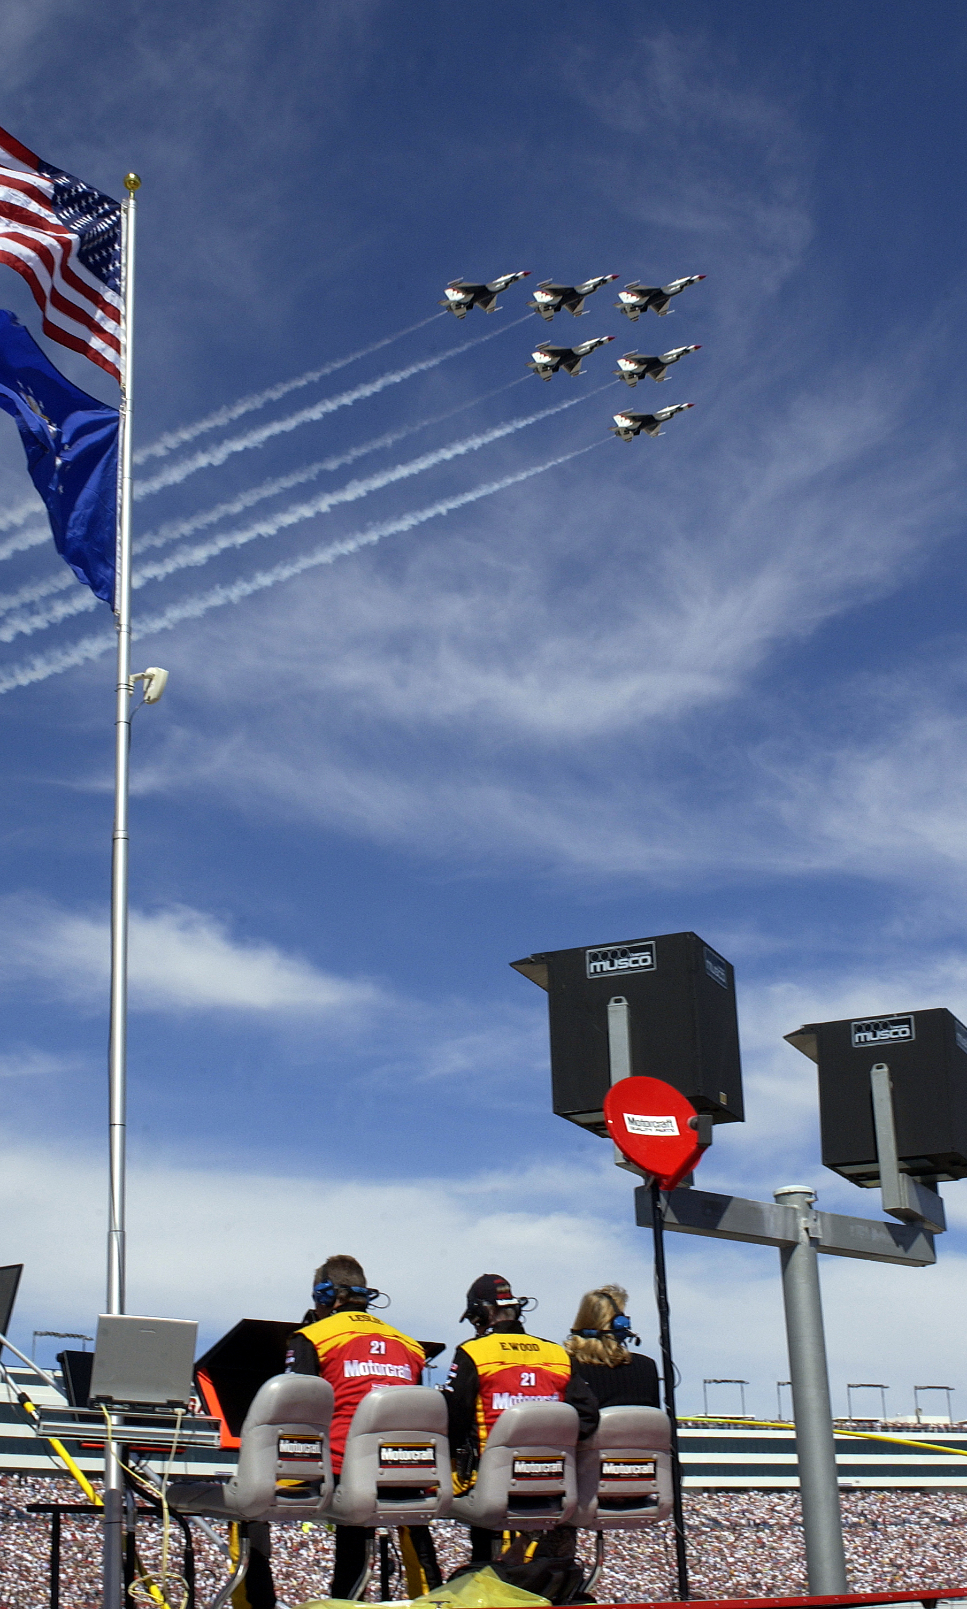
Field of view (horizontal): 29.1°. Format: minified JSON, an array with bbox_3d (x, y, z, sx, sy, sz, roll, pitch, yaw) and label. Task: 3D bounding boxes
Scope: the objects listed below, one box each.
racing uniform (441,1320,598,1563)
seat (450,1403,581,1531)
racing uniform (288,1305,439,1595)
[{"bbox_3d":[0.144,2.704,7.750,0.580,1.020,0.560,8,-25,-22],"label":"racing uniform"},{"bbox_3d":[0.104,2.680,7.550,0.430,0.480,0.460,12,-26,-29],"label":"seat"},{"bbox_3d":[-0.454,2.465,7.050,0.540,1.030,0.560,10,-25,-25],"label":"racing uniform"}]

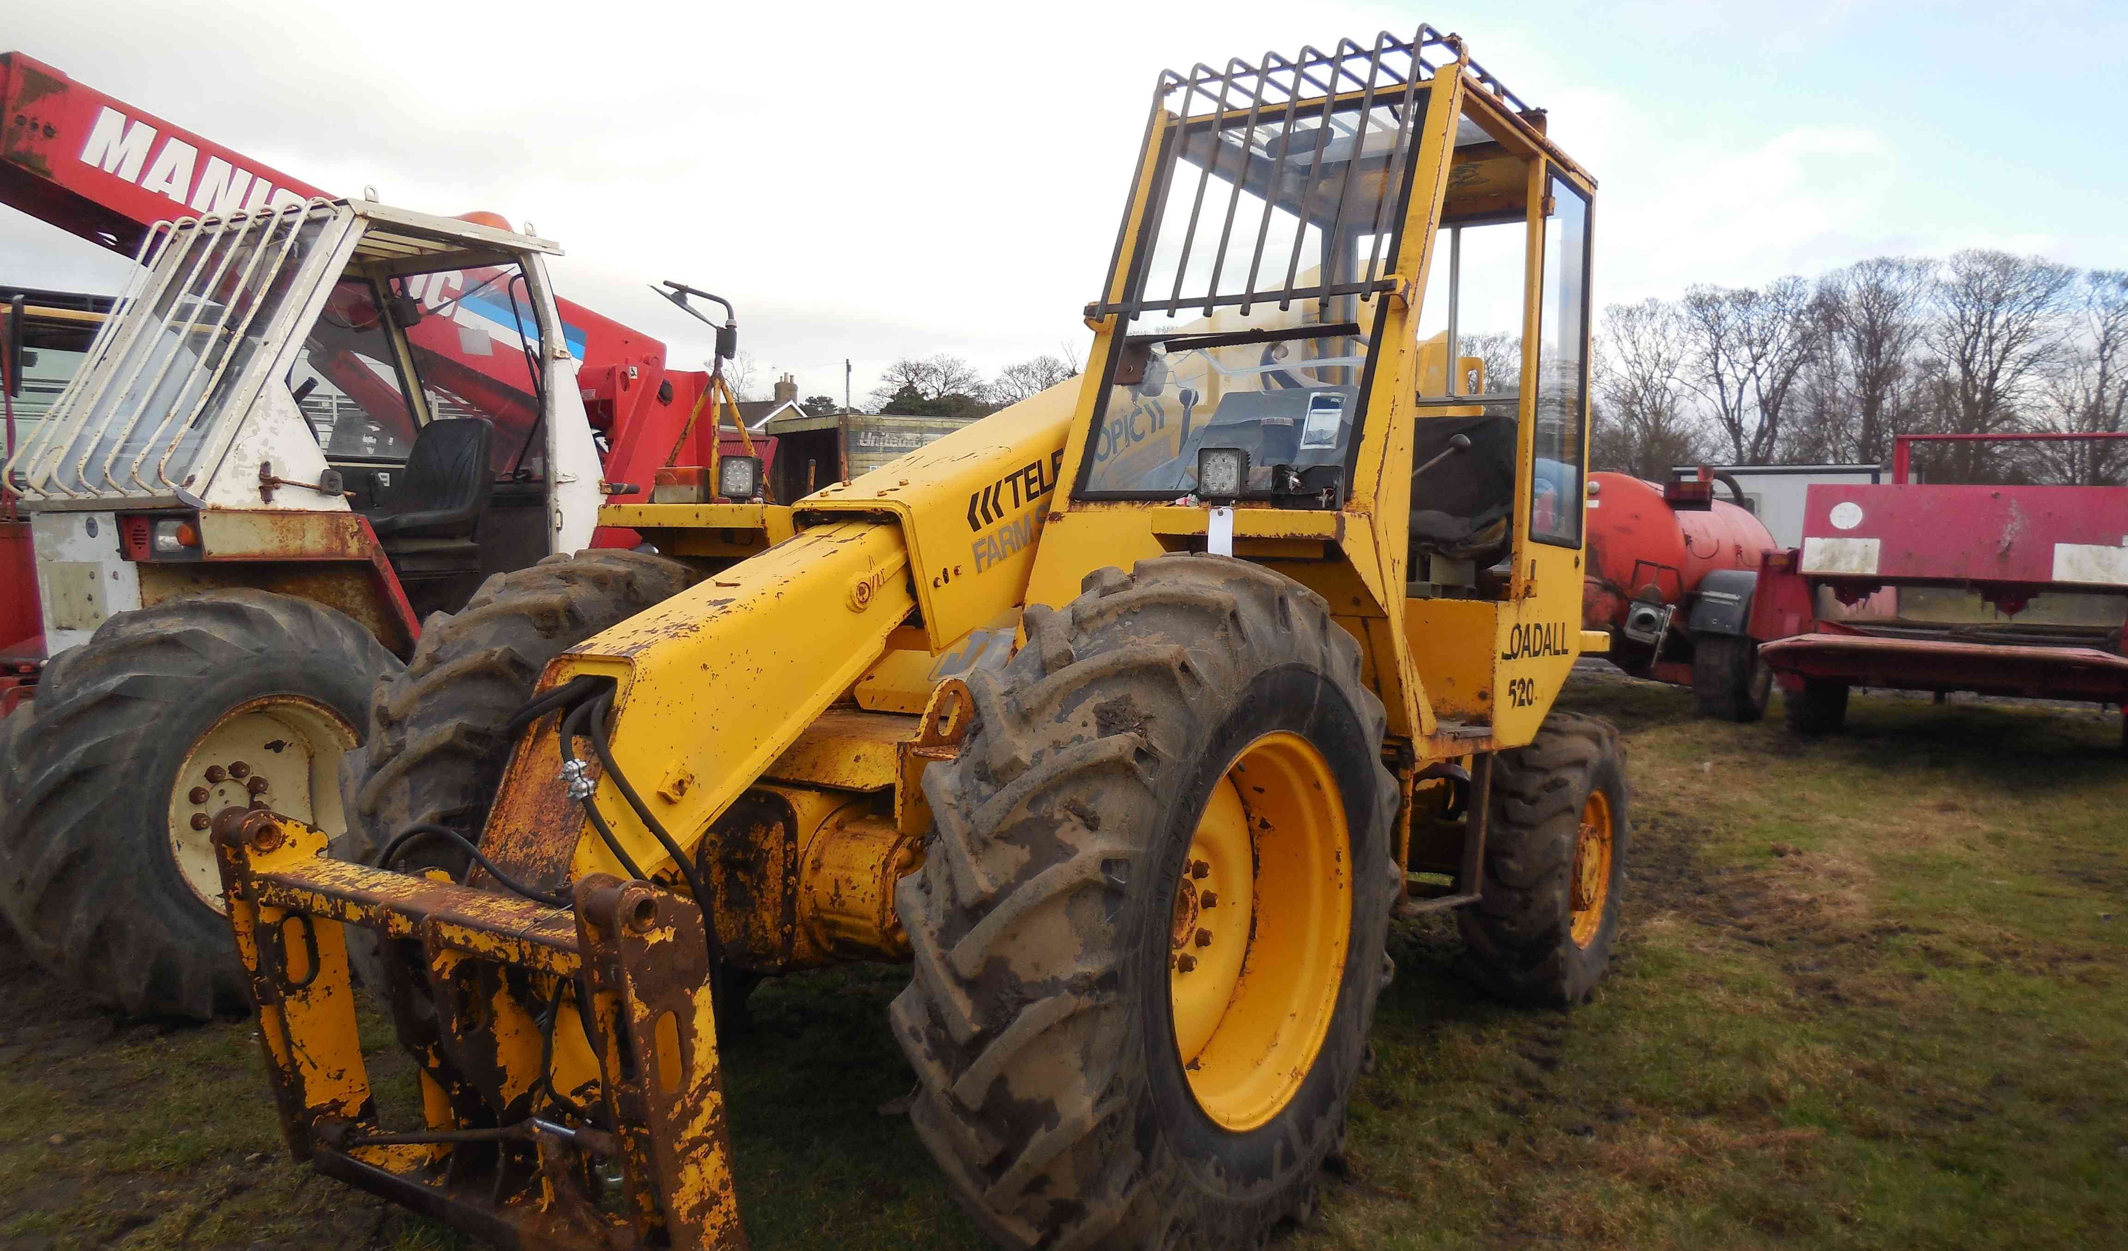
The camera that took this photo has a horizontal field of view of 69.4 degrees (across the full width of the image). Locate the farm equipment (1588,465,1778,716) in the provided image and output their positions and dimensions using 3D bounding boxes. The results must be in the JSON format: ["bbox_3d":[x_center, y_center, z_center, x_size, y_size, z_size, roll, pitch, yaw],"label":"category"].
[{"bbox_3d":[4.490,-0.316,11.430,1.750,1.780,4.000,3,6,34],"label":"farm equipment"}]

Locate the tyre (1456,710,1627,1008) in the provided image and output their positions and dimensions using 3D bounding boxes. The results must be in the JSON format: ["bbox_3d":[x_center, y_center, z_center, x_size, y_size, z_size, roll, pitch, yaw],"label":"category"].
[{"bbox_3d":[1.523,0.739,4.797,0.285,0.890,0.890,3,6,34],"label":"tyre"}]

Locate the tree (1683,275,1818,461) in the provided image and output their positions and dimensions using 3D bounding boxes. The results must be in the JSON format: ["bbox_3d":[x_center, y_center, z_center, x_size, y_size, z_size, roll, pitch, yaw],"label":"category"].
[{"bbox_3d":[38.681,-12.847,87.000,7.400,13.600,7.200,2,6,26],"label":"tree"}]

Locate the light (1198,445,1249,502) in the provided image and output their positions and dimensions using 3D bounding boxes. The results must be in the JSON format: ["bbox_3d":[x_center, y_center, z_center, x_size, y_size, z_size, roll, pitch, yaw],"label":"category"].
[{"bbox_3d":[0.358,-0.341,3.470,0.112,0.120,0.065,4,6,37],"label":"light"}]

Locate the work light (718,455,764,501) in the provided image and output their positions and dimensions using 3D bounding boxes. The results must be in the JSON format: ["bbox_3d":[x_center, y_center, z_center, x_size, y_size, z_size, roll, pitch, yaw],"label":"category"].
[{"bbox_3d":[-0.898,-0.411,4.270,0.112,0.120,0.065,2,5,22],"label":"work light"}]

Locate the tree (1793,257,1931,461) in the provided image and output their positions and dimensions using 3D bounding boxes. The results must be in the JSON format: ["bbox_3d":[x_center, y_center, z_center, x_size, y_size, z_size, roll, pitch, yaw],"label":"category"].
[{"bbox_3d":[43.923,-13.026,84.500,7.900,14.600,7.700,2,6,28],"label":"tree"}]

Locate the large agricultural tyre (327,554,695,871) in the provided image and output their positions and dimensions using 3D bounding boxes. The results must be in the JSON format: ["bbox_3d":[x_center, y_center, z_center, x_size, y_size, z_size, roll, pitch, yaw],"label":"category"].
[{"bbox_3d":[-1.180,0.508,4.080,0.430,1.400,1.400,3,6,34],"label":"large agricultural tyre"}]

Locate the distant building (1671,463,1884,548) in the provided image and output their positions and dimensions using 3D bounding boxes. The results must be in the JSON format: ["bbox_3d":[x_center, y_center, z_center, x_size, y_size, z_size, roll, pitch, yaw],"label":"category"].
[{"bbox_3d":[19.271,-3.038,41.000,6.300,2.600,2.700,4,6,37],"label":"distant building"}]

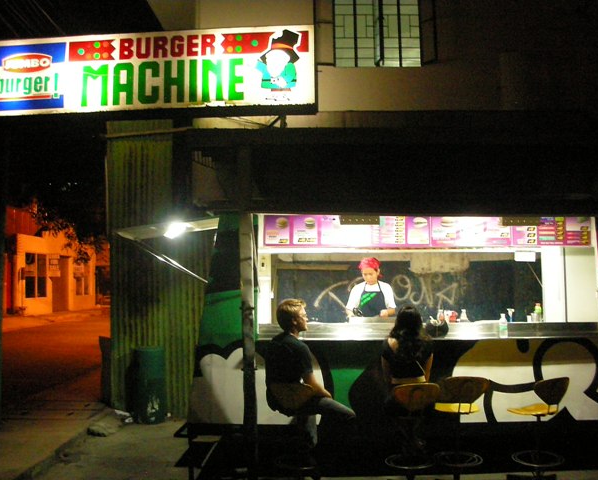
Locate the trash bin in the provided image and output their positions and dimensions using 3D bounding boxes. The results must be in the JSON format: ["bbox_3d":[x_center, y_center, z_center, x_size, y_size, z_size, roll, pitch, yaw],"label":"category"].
[{"bbox_3d":[-1.761,1.712,7.650,0.370,0.875,0.370,0,-4,-6],"label":"trash bin"}]

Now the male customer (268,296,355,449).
[{"bbox_3d":[0.084,1.094,5.150,0.680,1.240,0.560,3,-5,-43],"label":"male customer"}]

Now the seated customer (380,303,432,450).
[{"bbox_3d":[0.880,1.116,5.250,0.430,1.180,0.620,0,-4,-7],"label":"seated customer"}]

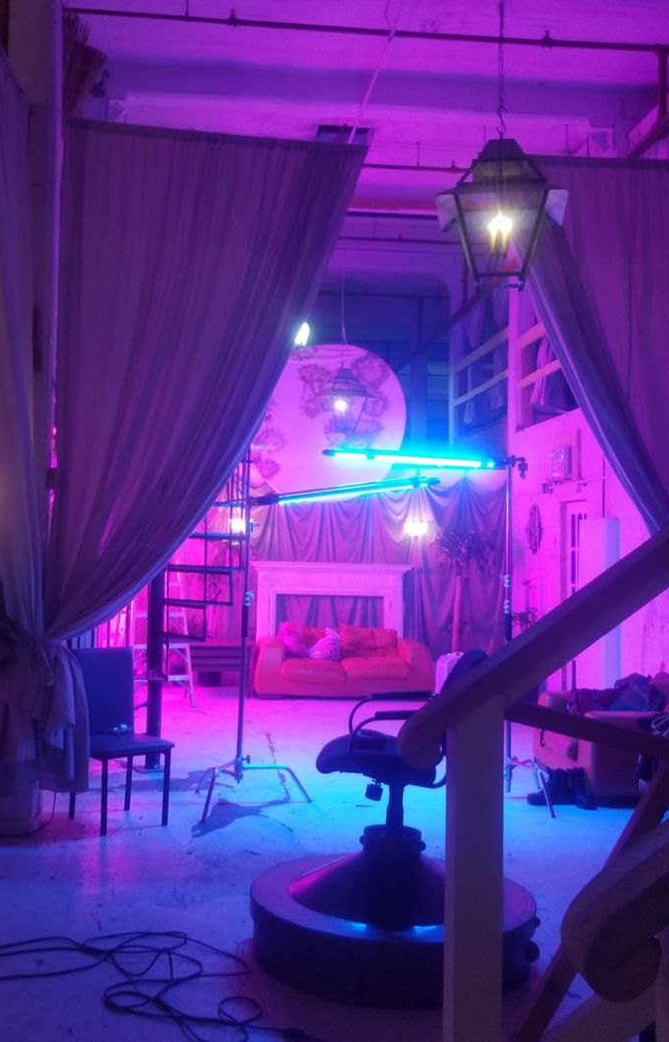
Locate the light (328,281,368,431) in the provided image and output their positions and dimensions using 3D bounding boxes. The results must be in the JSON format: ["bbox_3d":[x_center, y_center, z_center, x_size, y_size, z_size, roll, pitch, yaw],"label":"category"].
[{"bbox_3d":[0.097,-1.683,10.668,0.430,1.620,0.430,1,-2,-7],"label":"light"}]

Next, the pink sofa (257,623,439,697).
[{"bbox_3d":[0.080,1.568,11.848,1.970,0.780,0.950,1,-2,-3],"label":"pink sofa"}]

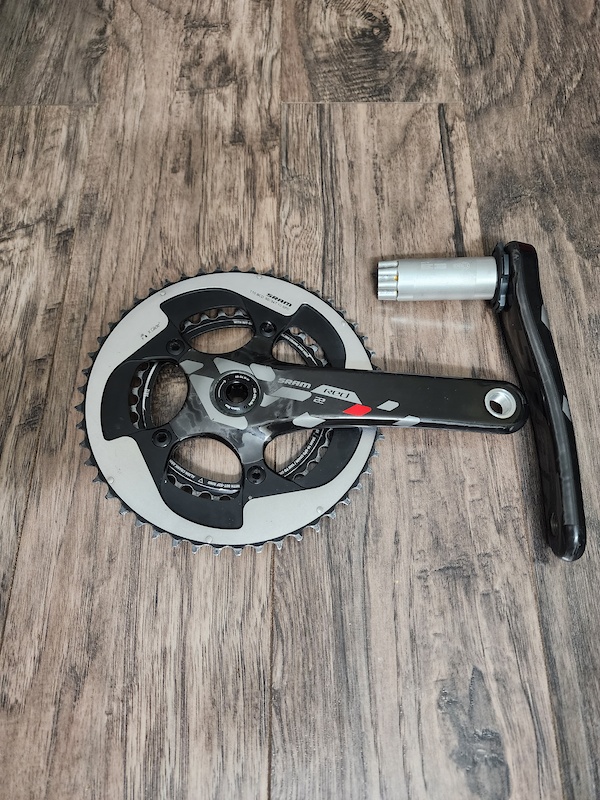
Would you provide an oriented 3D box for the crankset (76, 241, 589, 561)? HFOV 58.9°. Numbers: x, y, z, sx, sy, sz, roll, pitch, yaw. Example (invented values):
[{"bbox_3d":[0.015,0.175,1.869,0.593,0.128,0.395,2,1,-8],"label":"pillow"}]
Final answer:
[{"bbox_3d":[0.015,-0.009,0.353,0.324,0.045,0.220,0,70,0],"label":"crankset"}]

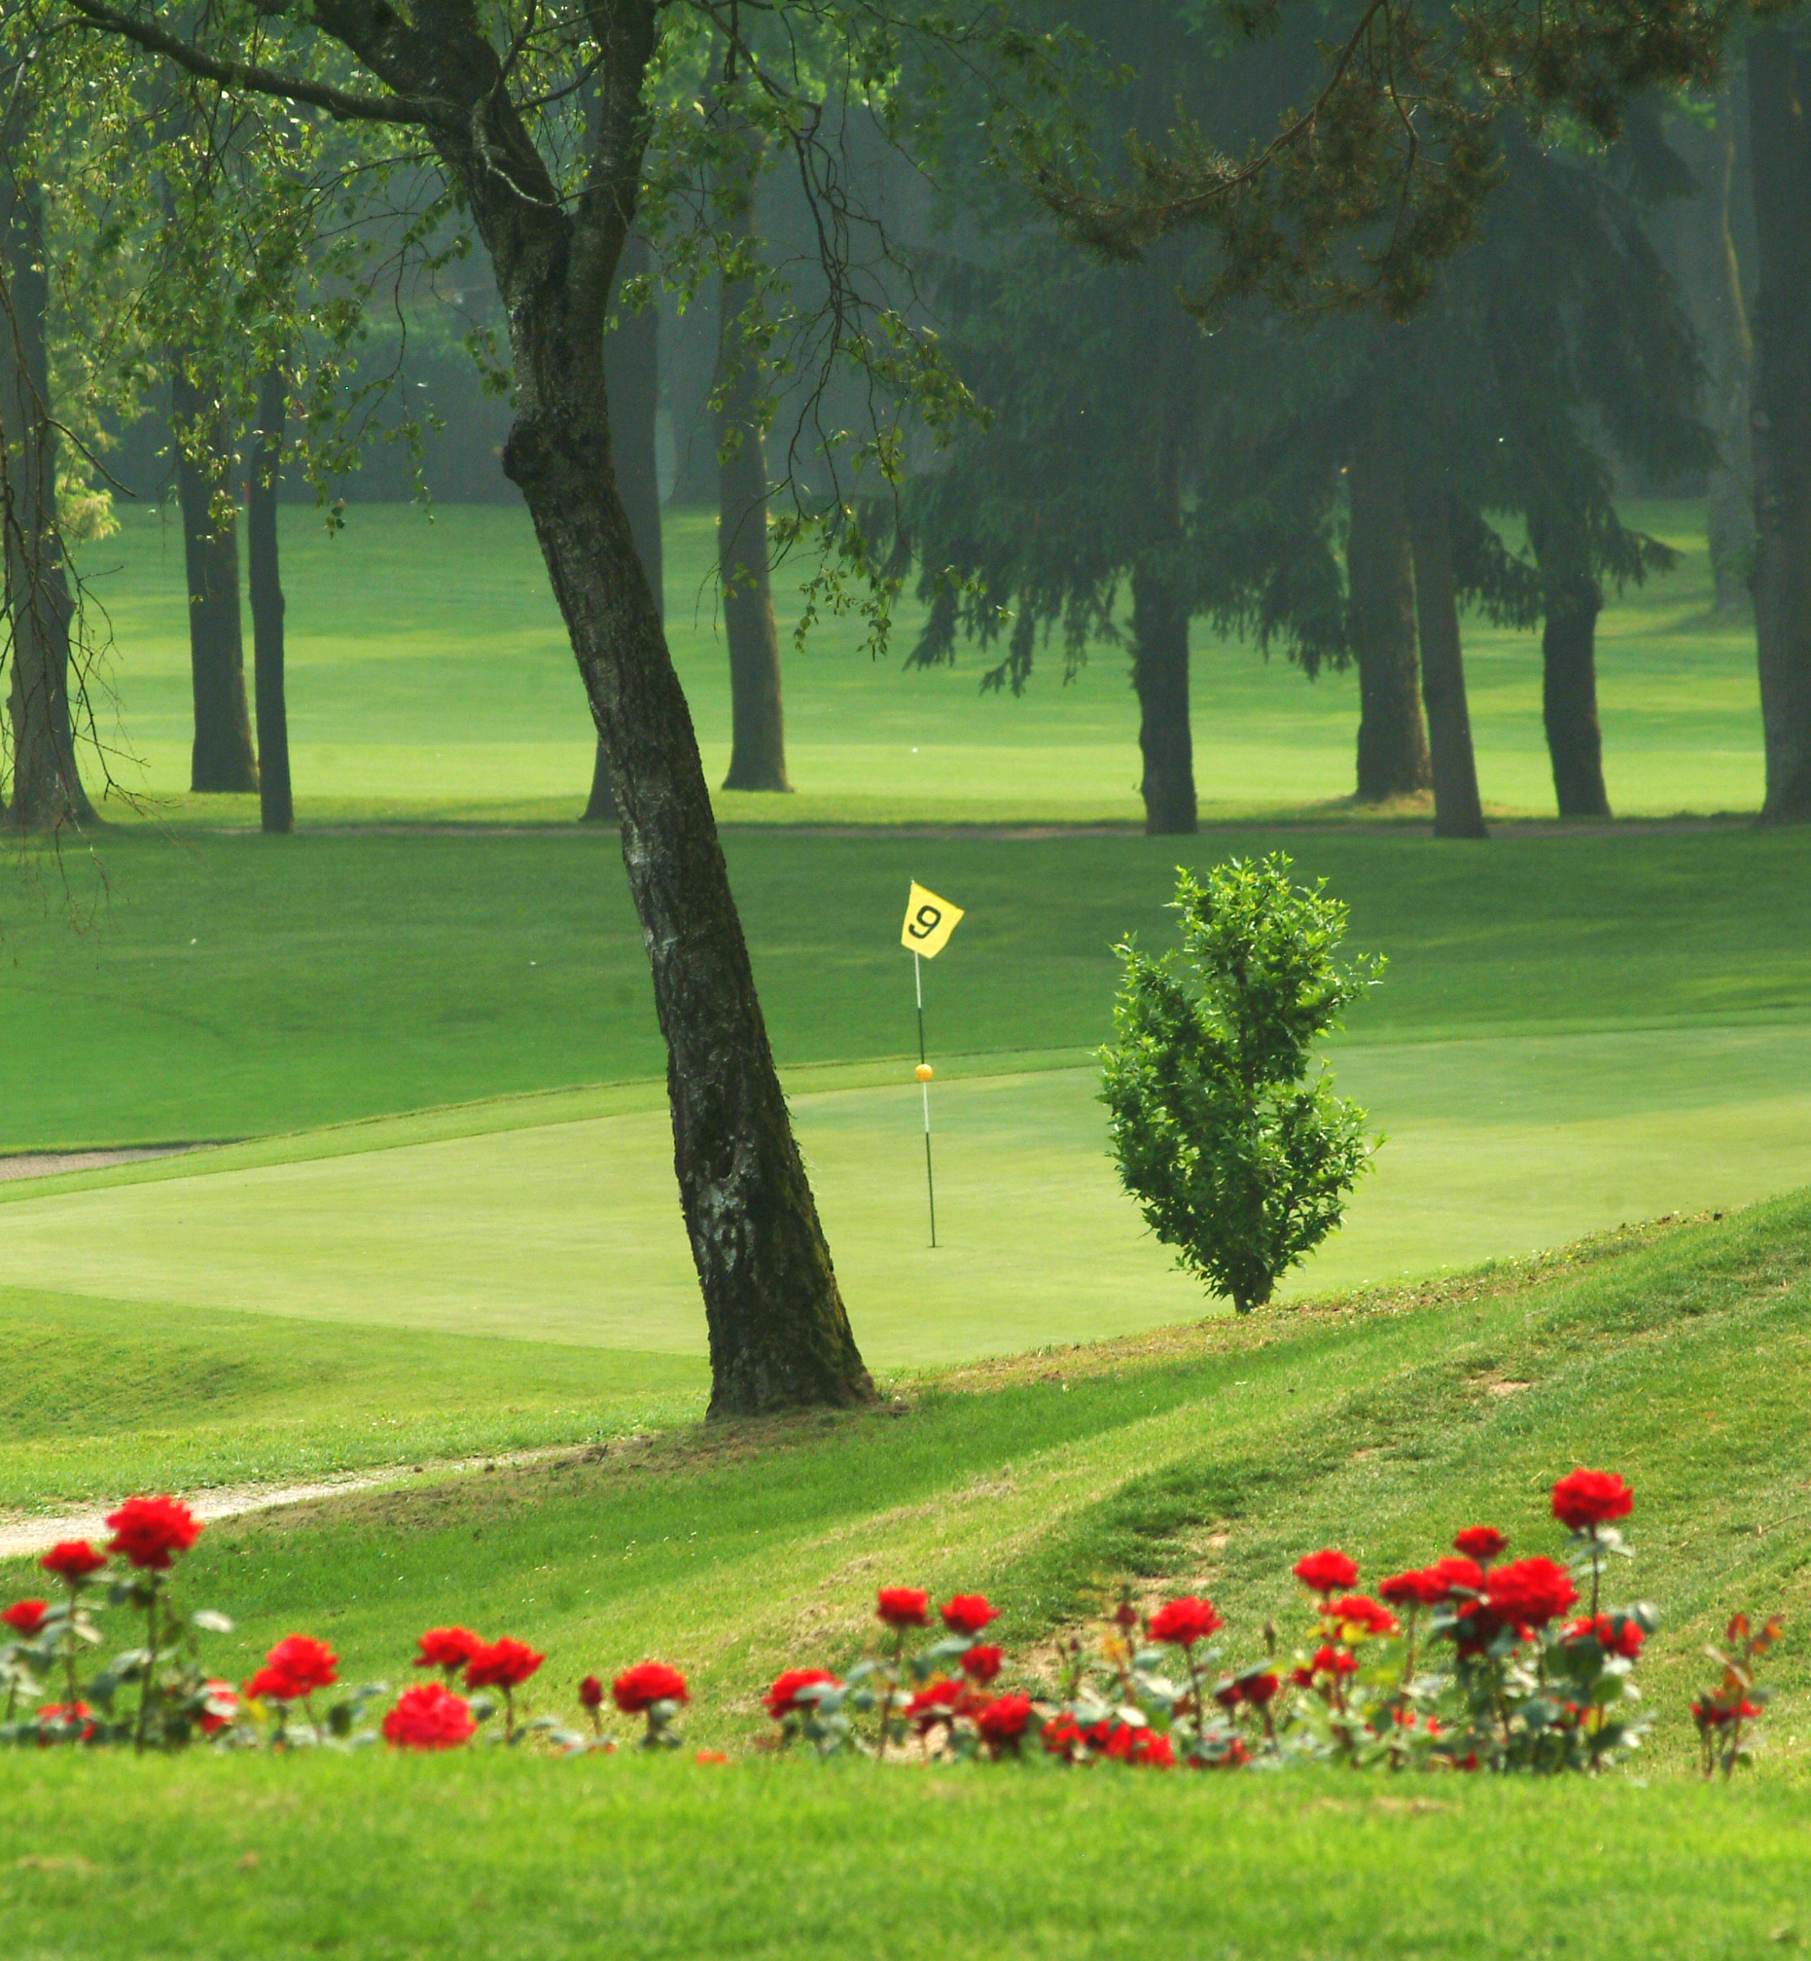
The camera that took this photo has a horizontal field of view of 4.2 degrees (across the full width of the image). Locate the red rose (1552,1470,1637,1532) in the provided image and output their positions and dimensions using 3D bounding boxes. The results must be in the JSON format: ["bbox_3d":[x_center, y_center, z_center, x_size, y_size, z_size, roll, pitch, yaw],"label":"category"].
[{"bbox_3d":[0.779,0.589,27.800,0.096,0.073,0.096,0,2,0],"label":"red rose"}]

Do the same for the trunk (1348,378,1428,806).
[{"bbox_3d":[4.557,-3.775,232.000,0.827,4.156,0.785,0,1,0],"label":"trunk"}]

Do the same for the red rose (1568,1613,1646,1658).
[{"bbox_3d":[0.772,0.722,27.000,0.086,0.058,0.080,0,2,0],"label":"red rose"}]

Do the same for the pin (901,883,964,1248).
[{"bbox_3d":[0.161,0.486,143.000,0.380,2.150,0.200,0,2,0],"label":"pin"}]

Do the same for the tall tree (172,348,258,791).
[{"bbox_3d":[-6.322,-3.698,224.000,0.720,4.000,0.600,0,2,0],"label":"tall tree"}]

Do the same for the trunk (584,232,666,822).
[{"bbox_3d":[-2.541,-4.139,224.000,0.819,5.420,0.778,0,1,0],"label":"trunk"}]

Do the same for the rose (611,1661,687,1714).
[{"bbox_3d":[-0.294,0.808,28.000,0.087,0.060,0.087,0,2,0],"label":"rose"}]

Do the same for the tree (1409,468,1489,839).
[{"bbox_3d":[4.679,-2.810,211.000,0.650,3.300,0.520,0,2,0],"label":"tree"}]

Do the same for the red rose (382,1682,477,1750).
[{"bbox_3d":[-0.524,0.813,27.000,0.102,0.080,0.098,0,2,0],"label":"red rose"}]

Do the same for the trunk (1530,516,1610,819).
[{"bbox_3d":[6.069,-2.857,224.000,0.735,2.773,0.698,0,1,0],"label":"trunk"}]

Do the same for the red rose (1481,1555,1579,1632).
[{"bbox_3d":[0.703,0.690,27.600,0.109,0.085,0.109,0,2,0],"label":"red rose"}]

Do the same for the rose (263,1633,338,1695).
[{"bbox_3d":[-0.690,0.783,28.000,0.087,0.068,0.087,0,2,0],"label":"rose"}]

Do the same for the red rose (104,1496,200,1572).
[{"bbox_3d":[-0.854,0.627,27.800,0.110,0.086,0.110,0,2,0],"label":"red rose"}]

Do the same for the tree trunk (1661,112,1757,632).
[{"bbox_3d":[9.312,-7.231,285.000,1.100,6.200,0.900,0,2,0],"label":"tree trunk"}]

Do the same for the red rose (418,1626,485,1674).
[{"bbox_3d":[-0.576,0.848,31.000,0.084,0.062,0.080,0,1,0],"label":"red rose"}]

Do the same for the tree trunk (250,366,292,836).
[{"bbox_3d":[-5.496,-3.281,212.000,0.360,4.100,0.340,0,2,0],"label":"tree trunk"}]

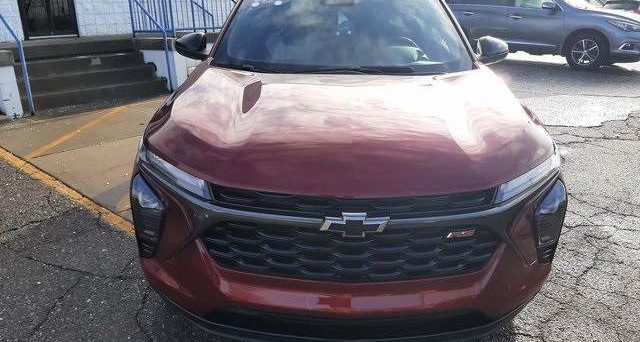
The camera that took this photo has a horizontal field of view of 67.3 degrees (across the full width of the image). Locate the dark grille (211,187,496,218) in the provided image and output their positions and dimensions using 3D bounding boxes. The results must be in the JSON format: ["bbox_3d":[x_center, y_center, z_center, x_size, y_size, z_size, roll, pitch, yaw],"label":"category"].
[{"bbox_3d":[0.118,0.114,1.624,0.980,0.075,0.110,1,21,0],"label":"dark grille"}]

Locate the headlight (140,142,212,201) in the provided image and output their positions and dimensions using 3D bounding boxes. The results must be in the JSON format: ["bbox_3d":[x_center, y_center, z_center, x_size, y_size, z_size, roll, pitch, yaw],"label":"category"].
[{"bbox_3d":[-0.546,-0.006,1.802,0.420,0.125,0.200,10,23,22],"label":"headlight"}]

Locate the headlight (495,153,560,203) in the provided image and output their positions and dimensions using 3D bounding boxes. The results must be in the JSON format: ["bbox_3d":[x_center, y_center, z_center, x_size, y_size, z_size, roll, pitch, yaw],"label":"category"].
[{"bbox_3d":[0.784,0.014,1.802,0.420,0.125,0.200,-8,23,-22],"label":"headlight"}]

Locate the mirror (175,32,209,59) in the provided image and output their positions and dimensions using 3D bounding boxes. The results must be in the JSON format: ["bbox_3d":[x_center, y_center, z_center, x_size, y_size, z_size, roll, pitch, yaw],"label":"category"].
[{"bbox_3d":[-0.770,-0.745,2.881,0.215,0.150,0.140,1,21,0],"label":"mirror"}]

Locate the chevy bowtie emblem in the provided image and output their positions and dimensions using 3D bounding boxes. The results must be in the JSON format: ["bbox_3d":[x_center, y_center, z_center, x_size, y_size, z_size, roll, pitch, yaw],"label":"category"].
[{"bbox_3d":[0.117,0.180,1.587,0.228,0.087,0.028,1,21,0],"label":"chevy bowtie emblem"}]

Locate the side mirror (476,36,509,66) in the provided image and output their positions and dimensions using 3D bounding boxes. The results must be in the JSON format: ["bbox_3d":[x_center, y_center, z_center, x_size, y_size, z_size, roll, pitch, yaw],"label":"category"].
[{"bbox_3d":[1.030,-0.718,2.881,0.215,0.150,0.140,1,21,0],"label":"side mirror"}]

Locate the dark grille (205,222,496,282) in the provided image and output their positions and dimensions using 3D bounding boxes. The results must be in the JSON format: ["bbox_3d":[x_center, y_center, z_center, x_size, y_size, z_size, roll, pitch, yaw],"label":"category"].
[{"bbox_3d":[0.115,0.272,1.668,1.050,0.205,0.120,1,21,0],"label":"dark grille"}]

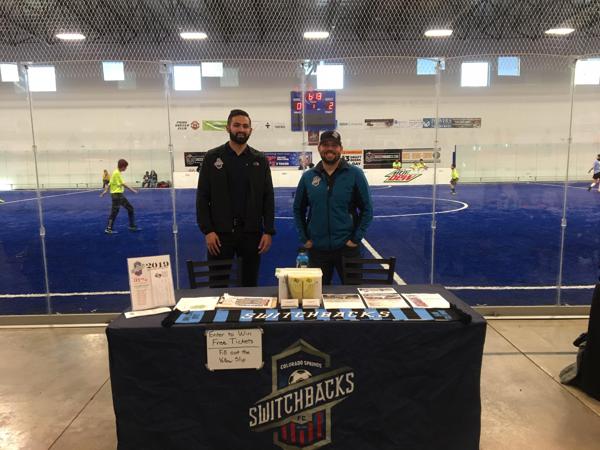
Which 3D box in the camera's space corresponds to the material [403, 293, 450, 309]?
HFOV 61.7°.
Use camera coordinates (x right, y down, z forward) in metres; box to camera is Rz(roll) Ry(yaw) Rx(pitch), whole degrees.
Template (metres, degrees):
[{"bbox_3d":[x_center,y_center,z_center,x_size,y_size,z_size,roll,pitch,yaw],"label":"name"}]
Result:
[{"bbox_3d":[0.703,0.420,2.806,0.215,0.010,0.280,-1,7,1],"label":"material"}]

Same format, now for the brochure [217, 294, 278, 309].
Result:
[{"bbox_3d":[-0.298,0.431,2.824,0.335,0.012,0.210,-1,7,0],"label":"brochure"}]

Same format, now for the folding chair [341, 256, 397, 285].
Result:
[{"bbox_3d":[0.480,0.672,3.468,0.410,0.820,0.460,0,7,7],"label":"folding chair"}]

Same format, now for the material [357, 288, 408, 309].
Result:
[{"bbox_3d":[0.470,0.413,2.881,0.222,0.010,0.425,-1,7,-1],"label":"material"}]

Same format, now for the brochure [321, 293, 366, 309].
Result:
[{"bbox_3d":[0.242,0.425,2.820,0.215,0.010,0.285,-1,7,1],"label":"brochure"}]

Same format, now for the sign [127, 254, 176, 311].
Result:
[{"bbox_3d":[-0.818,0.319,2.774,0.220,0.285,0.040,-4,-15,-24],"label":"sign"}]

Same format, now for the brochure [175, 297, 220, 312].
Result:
[{"bbox_3d":[-0.572,0.436,2.817,0.216,0.012,0.260,-1,7,-2],"label":"brochure"}]

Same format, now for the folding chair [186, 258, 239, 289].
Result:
[{"bbox_3d":[-0.583,0.683,3.500,0.410,0.820,0.460,-2,7,-11],"label":"folding chair"}]

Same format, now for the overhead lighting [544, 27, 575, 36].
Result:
[{"bbox_3d":[12.657,-9.411,24.500,1.200,0.120,0.650,-1,7,-1],"label":"overhead lighting"}]

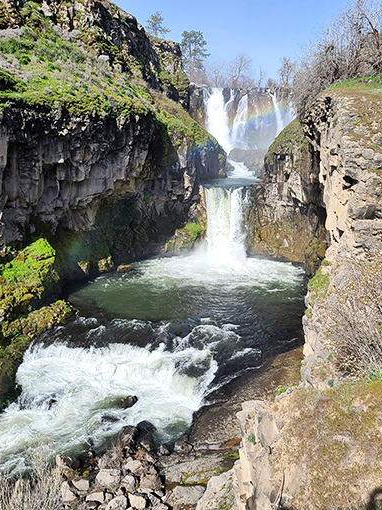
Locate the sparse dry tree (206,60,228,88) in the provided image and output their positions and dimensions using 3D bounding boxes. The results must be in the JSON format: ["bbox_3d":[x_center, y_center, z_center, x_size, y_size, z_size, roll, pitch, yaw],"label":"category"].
[{"bbox_3d":[7.774,-55.155,149.712,6.710,7.800,6.370,0,12,0],"label":"sparse dry tree"}]

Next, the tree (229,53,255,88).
[{"bbox_3d":[15.481,-55.344,147.624,7.820,10.380,7.420,0,12,0],"label":"tree"}]

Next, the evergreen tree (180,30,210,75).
[{"bbox_3d":[1.241,-61.524,152.424,9.620,15.180,9.140,0,12,0],"label":"evergreen tree"}]

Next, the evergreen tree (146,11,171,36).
[{"bbox_3d":[-9.532,-67.139,144.043,7.630,8.450,7.240,0,12,0],"label":"evergreen tree"}]

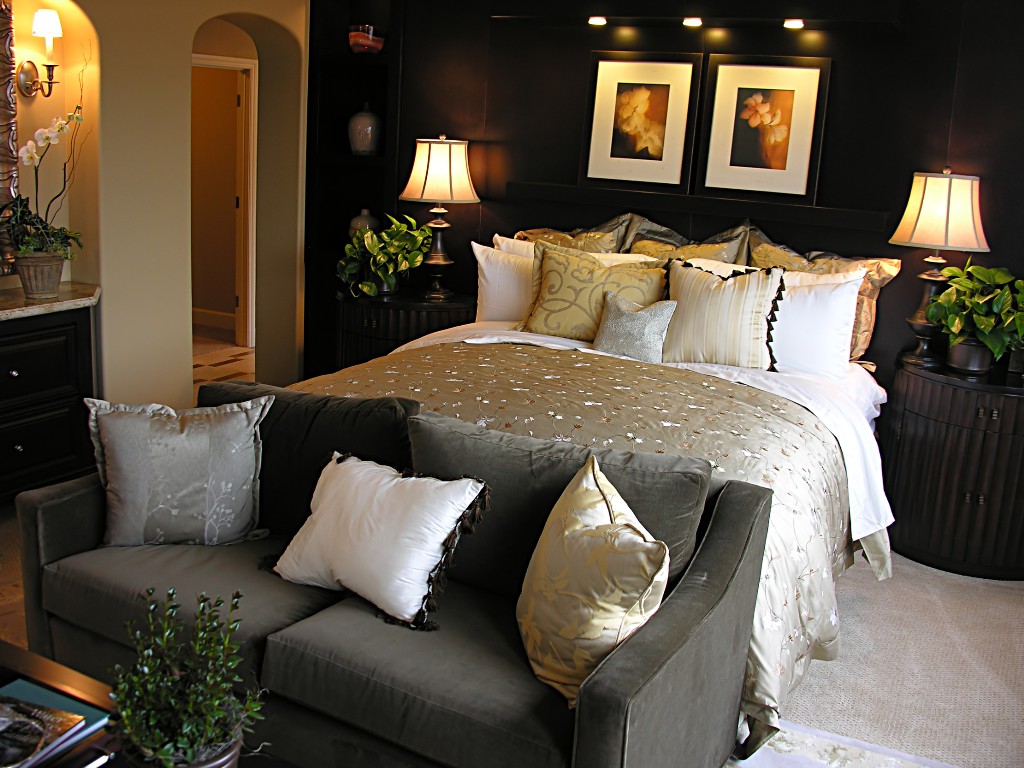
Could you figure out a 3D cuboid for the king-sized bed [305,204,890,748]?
[{"bbox_3d":[0.247,0.057,3.884,2.160,1.200,2.080,10,15,28],"label":"king-sized bed"}]

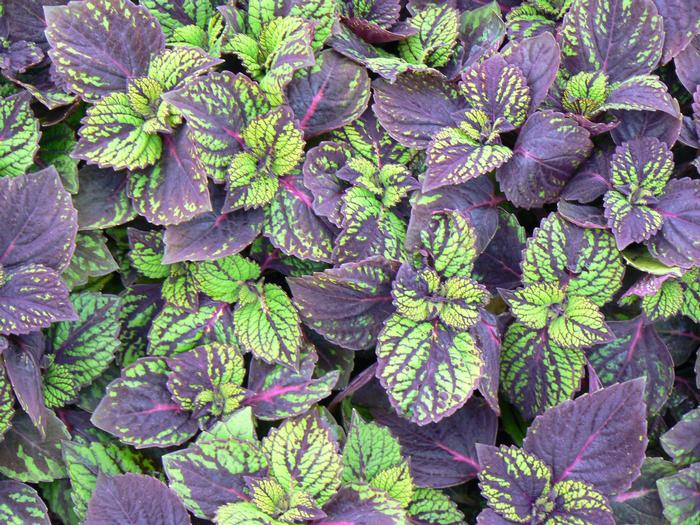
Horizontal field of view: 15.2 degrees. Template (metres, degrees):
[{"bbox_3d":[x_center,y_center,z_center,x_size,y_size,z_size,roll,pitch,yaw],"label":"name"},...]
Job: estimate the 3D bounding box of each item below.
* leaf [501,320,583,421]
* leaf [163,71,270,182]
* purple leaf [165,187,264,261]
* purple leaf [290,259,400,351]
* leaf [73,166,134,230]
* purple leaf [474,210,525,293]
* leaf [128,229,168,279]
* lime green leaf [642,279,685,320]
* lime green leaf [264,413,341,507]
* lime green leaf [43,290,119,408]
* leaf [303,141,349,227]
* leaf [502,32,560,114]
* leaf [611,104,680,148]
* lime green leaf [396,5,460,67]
[{"bbox_3d":[0.114,0.066,1.564,0.051,0.013,0.061,11,76,3],"label":"leaf"},{"bbox_3d":[-0.086,-0.091,1.670,0.079,0.017,0.067,33,72,28],"label":"leaf"},{"bbox_3d":[-0.090,-0.025,1.686,0.066,0.020,0.055,-22,65,-11],"label":"purple leaf"},{"bbox_3d":[-0.002,0.024,1.639,0.072,0.020,0.055,7,70,9],"label":"purple leaf"},{"bbox_3d":[-0.147,-0.039,1.564,0.048,0.011,0.041,-41,71,-8],"label":"leaf"},{"bbox_3d":[0.083,-0.007,1.554,0.051,0.013,0.049,31,68,20],"label":"purple leaf"},{"bbox_3d":[-0.116,-0.005,1.522,0.042,0.007,0.028,34,67,33],"label":"leaf"},{"bbox_3d":[0.192,0.022,1.599,0.024,0.006,0.032,33,70,13],"label":"lime green leaf"},{"bbox_3d":[-0.026,0.110,1.521,0.048,0.012,0.052,16,66,4],"label":"lime green leaf"},{"bbox_3d":[-0.151,0.047,1.497,0.049,0.013,0.059,40,64,17],"label":"lime green leaf"},{"bbox_3d":[-0.014,-0.050,1.682,0.042,0.022,0.050,6,59,-3],"label":"leaf"},{"bbox_3d":[0.116,-0.124,1.708,0.036,0.009,0.070,17,58,0],"label":"leaf"},{"bbox_3d":[0.178,-0.081,1.587,0.044,0.011,0.048,6,55,5],"label":"leaf"},{"bbox_3d":[0.048,-0.137,1.596,0.036,0.009,0.048,17,57,8],"label":"lime green leaf"}]

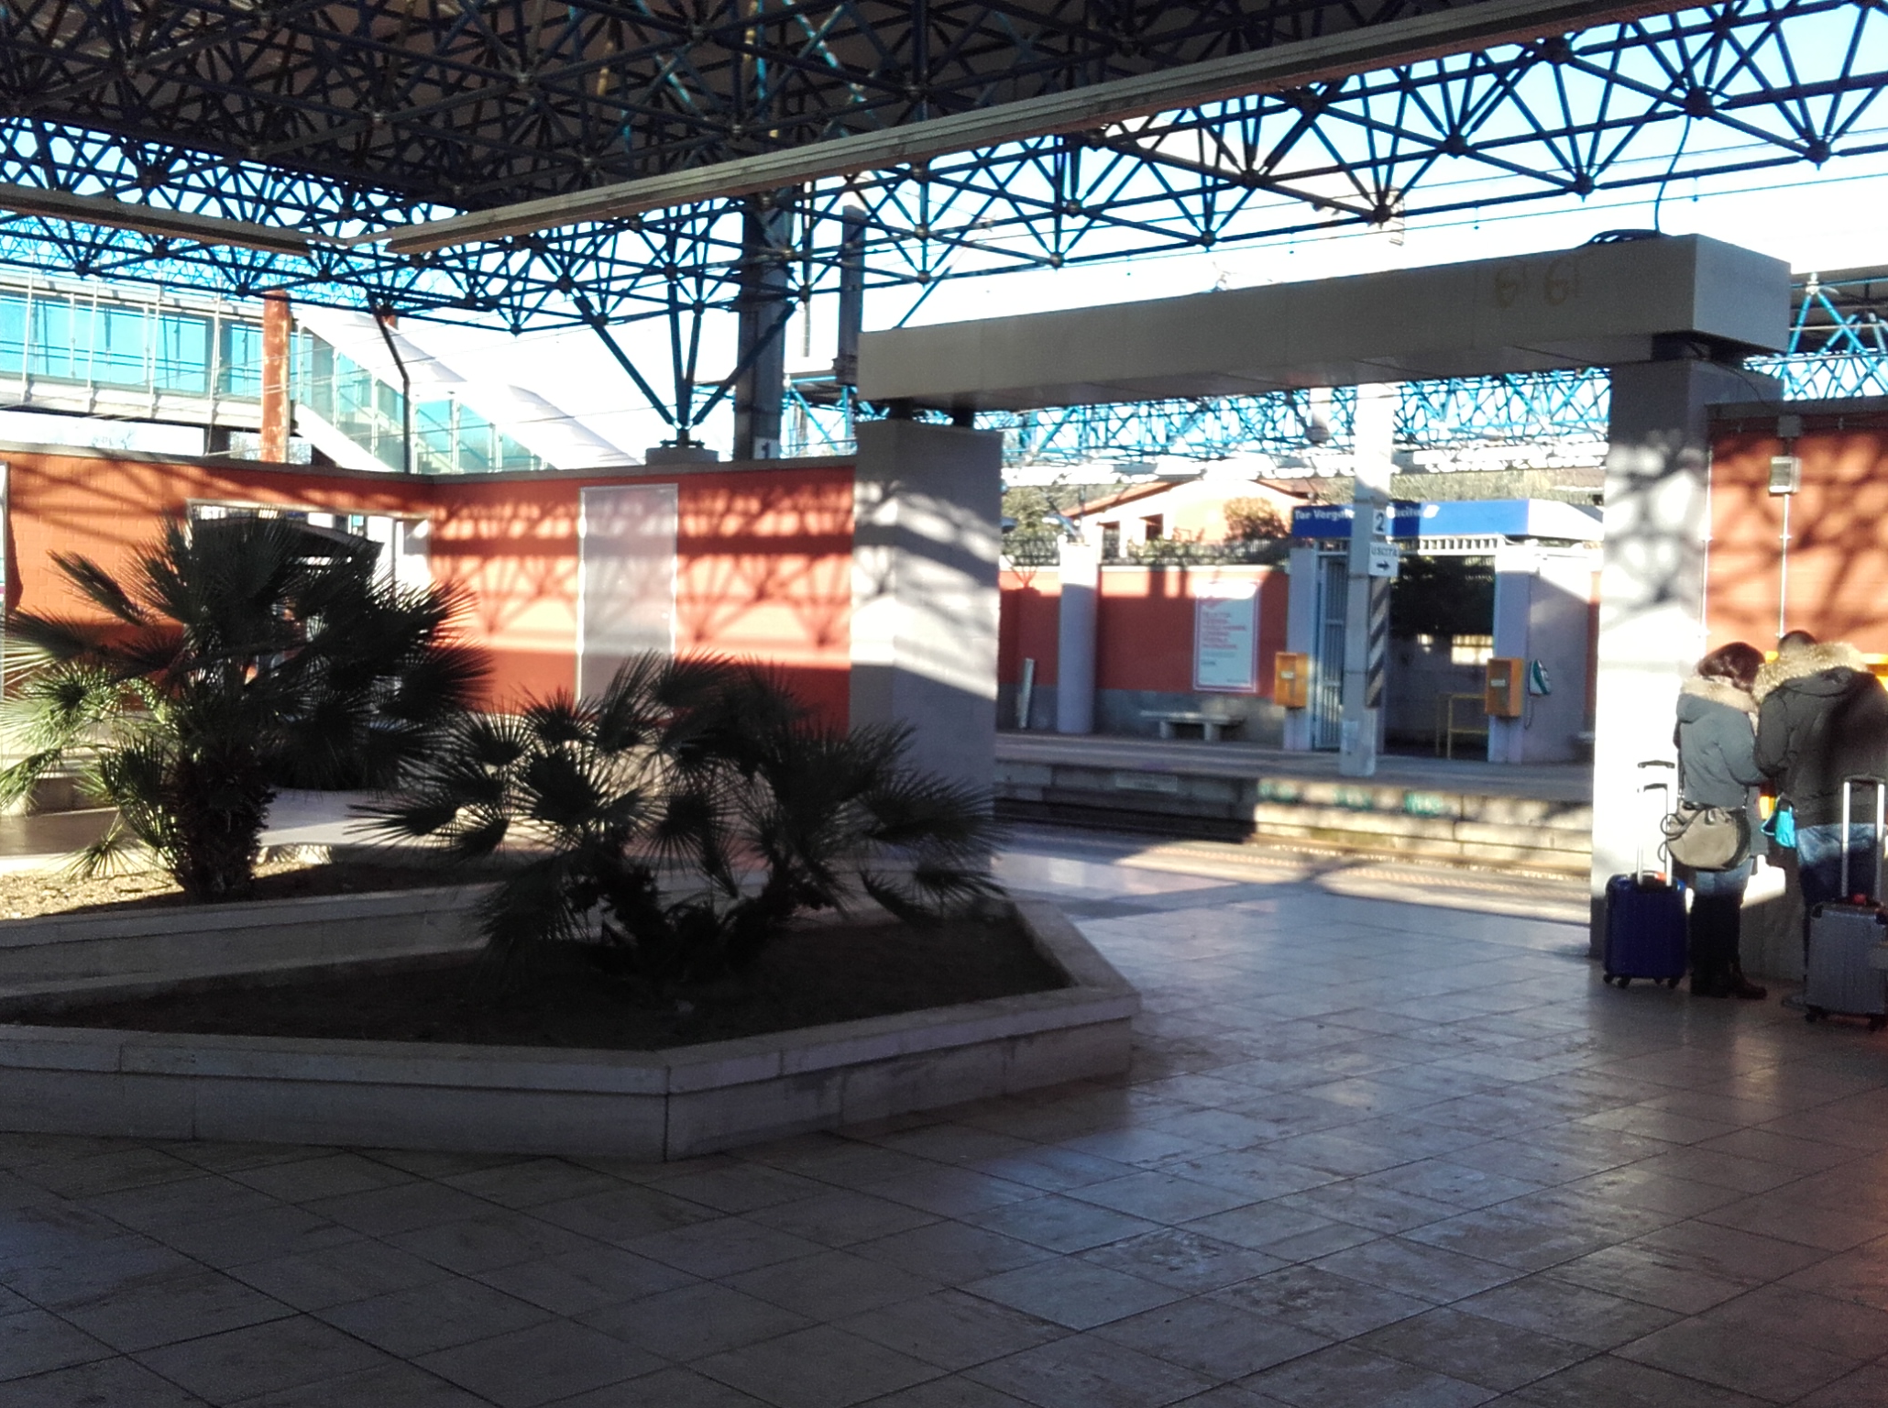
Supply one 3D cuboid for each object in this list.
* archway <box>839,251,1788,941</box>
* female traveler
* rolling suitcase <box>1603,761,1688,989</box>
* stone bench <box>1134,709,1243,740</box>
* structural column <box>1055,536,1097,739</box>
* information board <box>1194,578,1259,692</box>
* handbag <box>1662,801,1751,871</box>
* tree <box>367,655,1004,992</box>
[{"bbox_3d":[1.907,-0.632,12.227,5.920,3.700,0.990,3,3,43],"label":"archway"},{"bbox_3d":[3.654,0.529,9.230,0.410,1.670,0.450,0,2,-38],"label":"female traveler"},{"bbox_3d":[3.367,0.806,9.392,0.340,1.090,0.220,1,2,-8],"label":"rolling suitcase"},{"bbox_3d":[4.077,0.363,32.300,1.750,0.480,0.480,3,2,40],"label":"stone bench"},{"bbox_3d":[2.305,-1.193,34.000,0.640,3.400,0.640,2,2,0],"label":"structural column"},{"bbox_3d":[4.776,-1.158,33.000,1.380,1.900,0.070,3,2,40],"label":"information board"},{"bbox_3d":[3.578,0.615,9.200,0.400,0.340,0.180,3,2,35],"label":"handbag"},{"bbox_3d":[-1.058,0.445,8.000,2.500,1.320,2.050,2,2,0],"label":"tree"}]

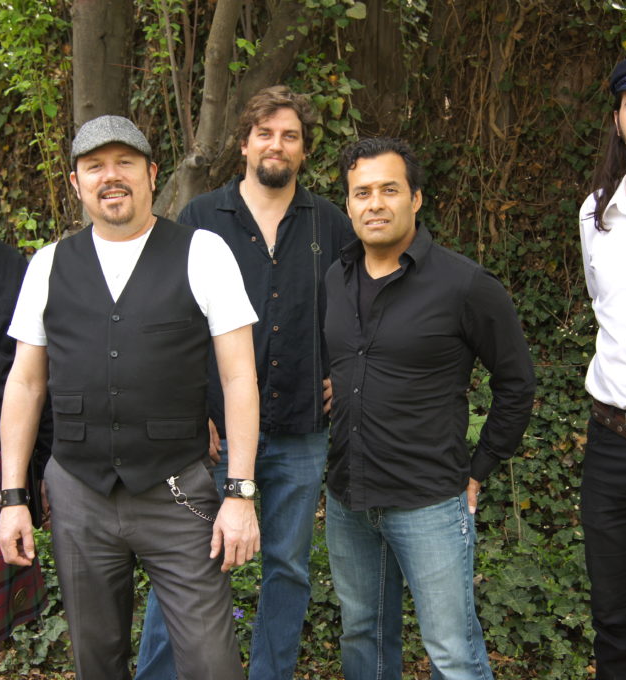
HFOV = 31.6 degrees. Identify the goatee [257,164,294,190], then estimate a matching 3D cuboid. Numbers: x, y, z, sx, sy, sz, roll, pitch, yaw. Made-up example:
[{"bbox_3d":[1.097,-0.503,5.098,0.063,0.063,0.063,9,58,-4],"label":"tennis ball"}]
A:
[{"bbox_3d":[-0.095,-0.407,2.740,0.090,0.066,0.060,0,3,-2],"label":"goatee"}]

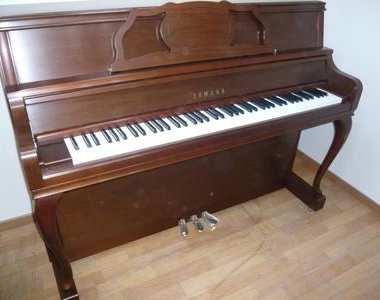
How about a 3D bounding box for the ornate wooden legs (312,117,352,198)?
[{"bbox_3d":[0.759,0.043,1.803,0.095,0.545,0.139,-14,33,-24],"label":"ornate wooden legs"}]

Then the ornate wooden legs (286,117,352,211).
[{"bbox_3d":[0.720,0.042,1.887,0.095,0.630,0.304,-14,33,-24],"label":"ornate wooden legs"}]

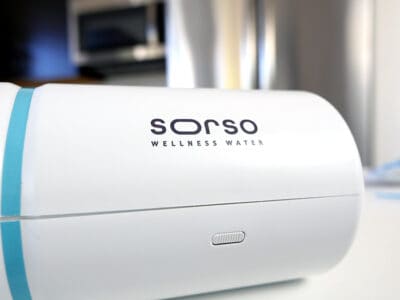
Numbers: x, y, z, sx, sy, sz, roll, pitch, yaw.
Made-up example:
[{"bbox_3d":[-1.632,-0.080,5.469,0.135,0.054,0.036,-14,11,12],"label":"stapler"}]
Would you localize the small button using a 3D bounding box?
[{"bbox_3d":[0.016,0.050,0.208,0.020,0.007,0.003,-1,17,-18],"label":"small button"}]

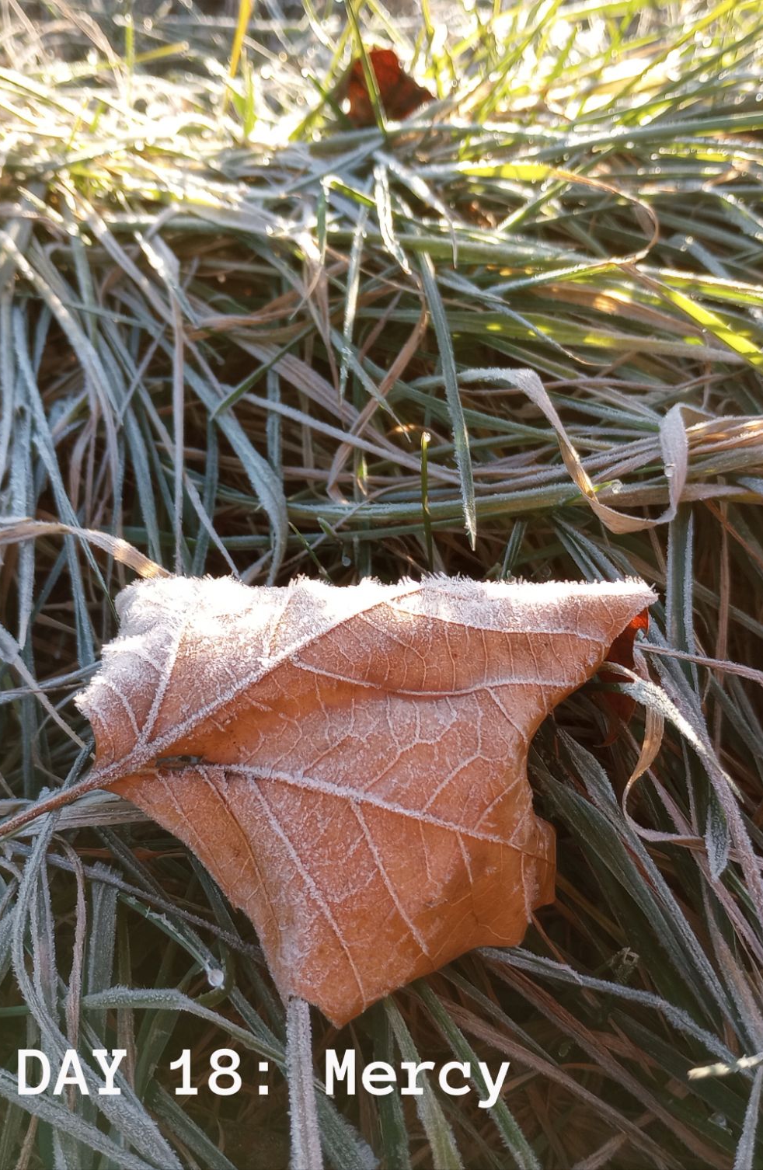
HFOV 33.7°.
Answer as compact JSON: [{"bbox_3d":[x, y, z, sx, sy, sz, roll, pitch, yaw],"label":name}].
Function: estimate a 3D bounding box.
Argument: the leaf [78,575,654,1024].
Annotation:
[{"bbox_3d":[-0.003,0.044,0.280,0.127,0.050,0.097,0,42,0],"label":"leaf"}]

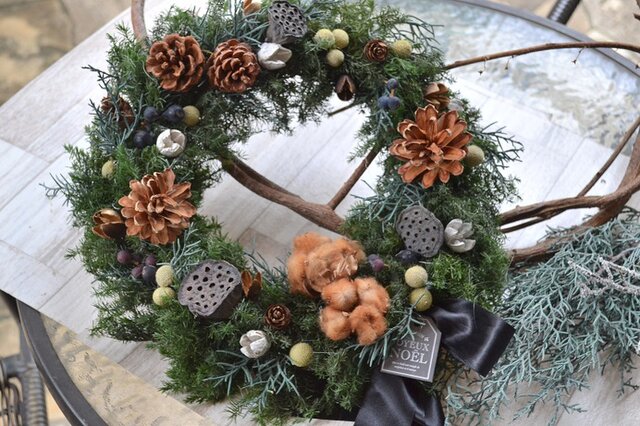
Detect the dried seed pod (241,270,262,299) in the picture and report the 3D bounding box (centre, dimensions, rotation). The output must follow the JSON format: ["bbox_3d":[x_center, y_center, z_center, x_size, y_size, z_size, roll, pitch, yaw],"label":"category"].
[{"bbox_3d":[-0.056,0.059,0.785,0.020,0.023,0.019,0,49,0],"label":"dried seed pod"}]

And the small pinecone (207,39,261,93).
[{"bbox_3d":[-0.063,-0.108,0.702,0.038,0.038,0.036,0,19,-22],"label":"small pinecone"}]

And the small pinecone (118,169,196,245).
[{"bbox_3d":[-0.126,-0.005,0.744,0.060,0.044,0.060,0,82,-10],"label":"small pinecone"}]

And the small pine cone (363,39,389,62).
[{"bbox_3d":[0.047,-0.137,0.816,0.022,0.019,0.022,1,52,-1],"label":"small pine cone"}]

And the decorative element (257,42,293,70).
[{"bbox_3d":[-0.039,-0.133,0.816,0.030,0.023,0.024,1,52,-1],"label":"decorative element"}]

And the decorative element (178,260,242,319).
[{"bbox_3d":[-0.070,0.049,0.617,0.041,0.028,0.037,-45,55,0],"label":"decorative element"}]

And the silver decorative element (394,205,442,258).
[{"bbox_3d":[0.080,0.015,0.777,0.042,0.029,0.042,0,83,4],"label":"silver decorative element"}]

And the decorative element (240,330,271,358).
[{"bbox_3d":[-0.044,0.089,0.648,0.019,0.019,0.019,-15,51,15],"label":"decorative element"}]

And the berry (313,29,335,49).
[{"bbox_3d":[0.003,-0.143,0.785,0.018,0.017,0.018,3,47,-3],"label":"berry"}]

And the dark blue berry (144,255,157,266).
[{"bbox_3d":[-0.130,0.036,0.736,0.010,0.010,0.010,0,48,-11],"label":"dark blue berry"}]

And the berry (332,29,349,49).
[{"bbox_3d":[0.019,-0.170,0.937,0.019,0.019,0.019,0,48,-11],"label":"berry"}]

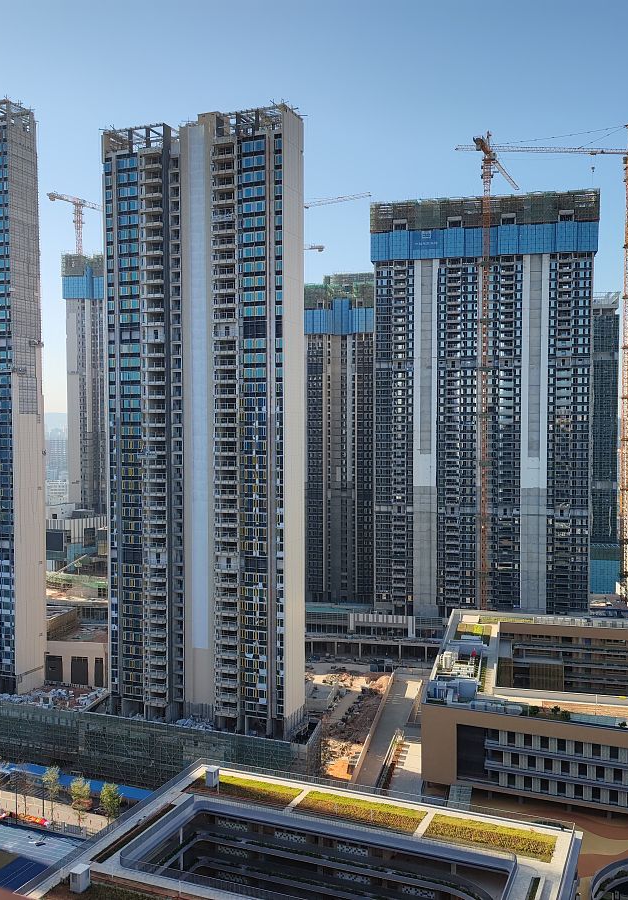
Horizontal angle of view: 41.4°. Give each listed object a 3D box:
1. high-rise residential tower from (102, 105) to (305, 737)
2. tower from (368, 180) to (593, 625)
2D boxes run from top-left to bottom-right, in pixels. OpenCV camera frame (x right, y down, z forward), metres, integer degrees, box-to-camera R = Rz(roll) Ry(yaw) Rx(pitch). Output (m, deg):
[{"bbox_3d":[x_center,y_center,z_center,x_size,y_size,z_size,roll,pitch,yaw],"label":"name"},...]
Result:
[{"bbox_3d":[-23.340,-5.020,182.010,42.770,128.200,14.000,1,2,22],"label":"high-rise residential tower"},{"bbox_3d":[57.250,-13.640,282.240,73.000,137.500,20.000,0,2,13],"label":"tower"}]

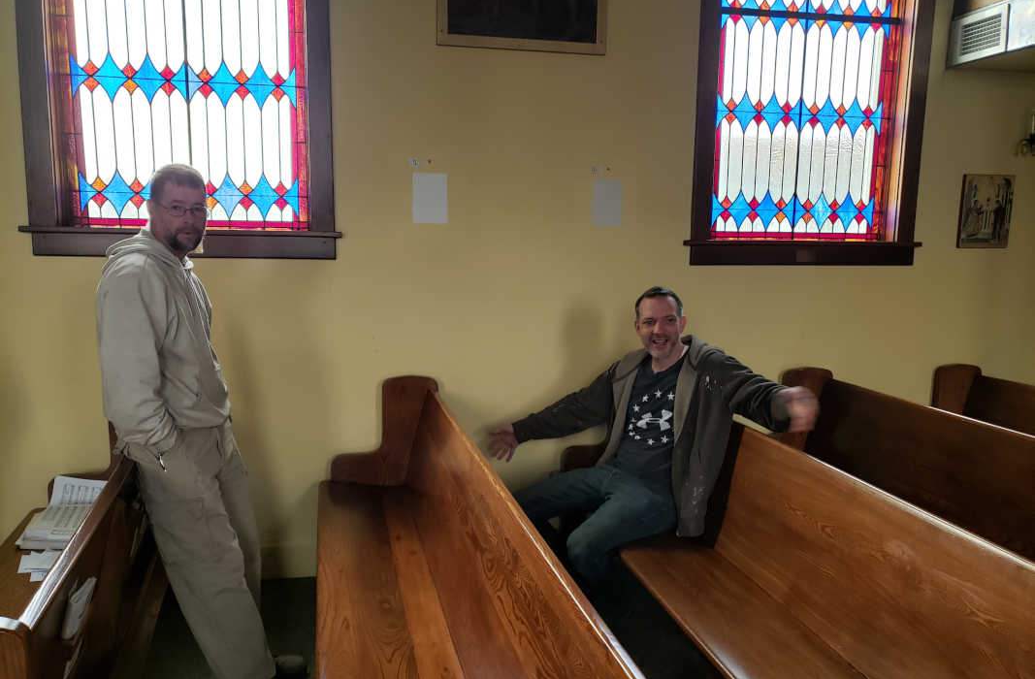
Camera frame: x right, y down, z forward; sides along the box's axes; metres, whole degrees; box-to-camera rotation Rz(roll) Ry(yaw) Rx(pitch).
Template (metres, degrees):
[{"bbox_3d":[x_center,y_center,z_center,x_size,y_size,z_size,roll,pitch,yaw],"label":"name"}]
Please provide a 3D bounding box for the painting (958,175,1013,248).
[{"bbox_3d":[2.392,-0.648,3.944,0.304,0.363,0.025,-1,8,-13],"label":"painting"}]

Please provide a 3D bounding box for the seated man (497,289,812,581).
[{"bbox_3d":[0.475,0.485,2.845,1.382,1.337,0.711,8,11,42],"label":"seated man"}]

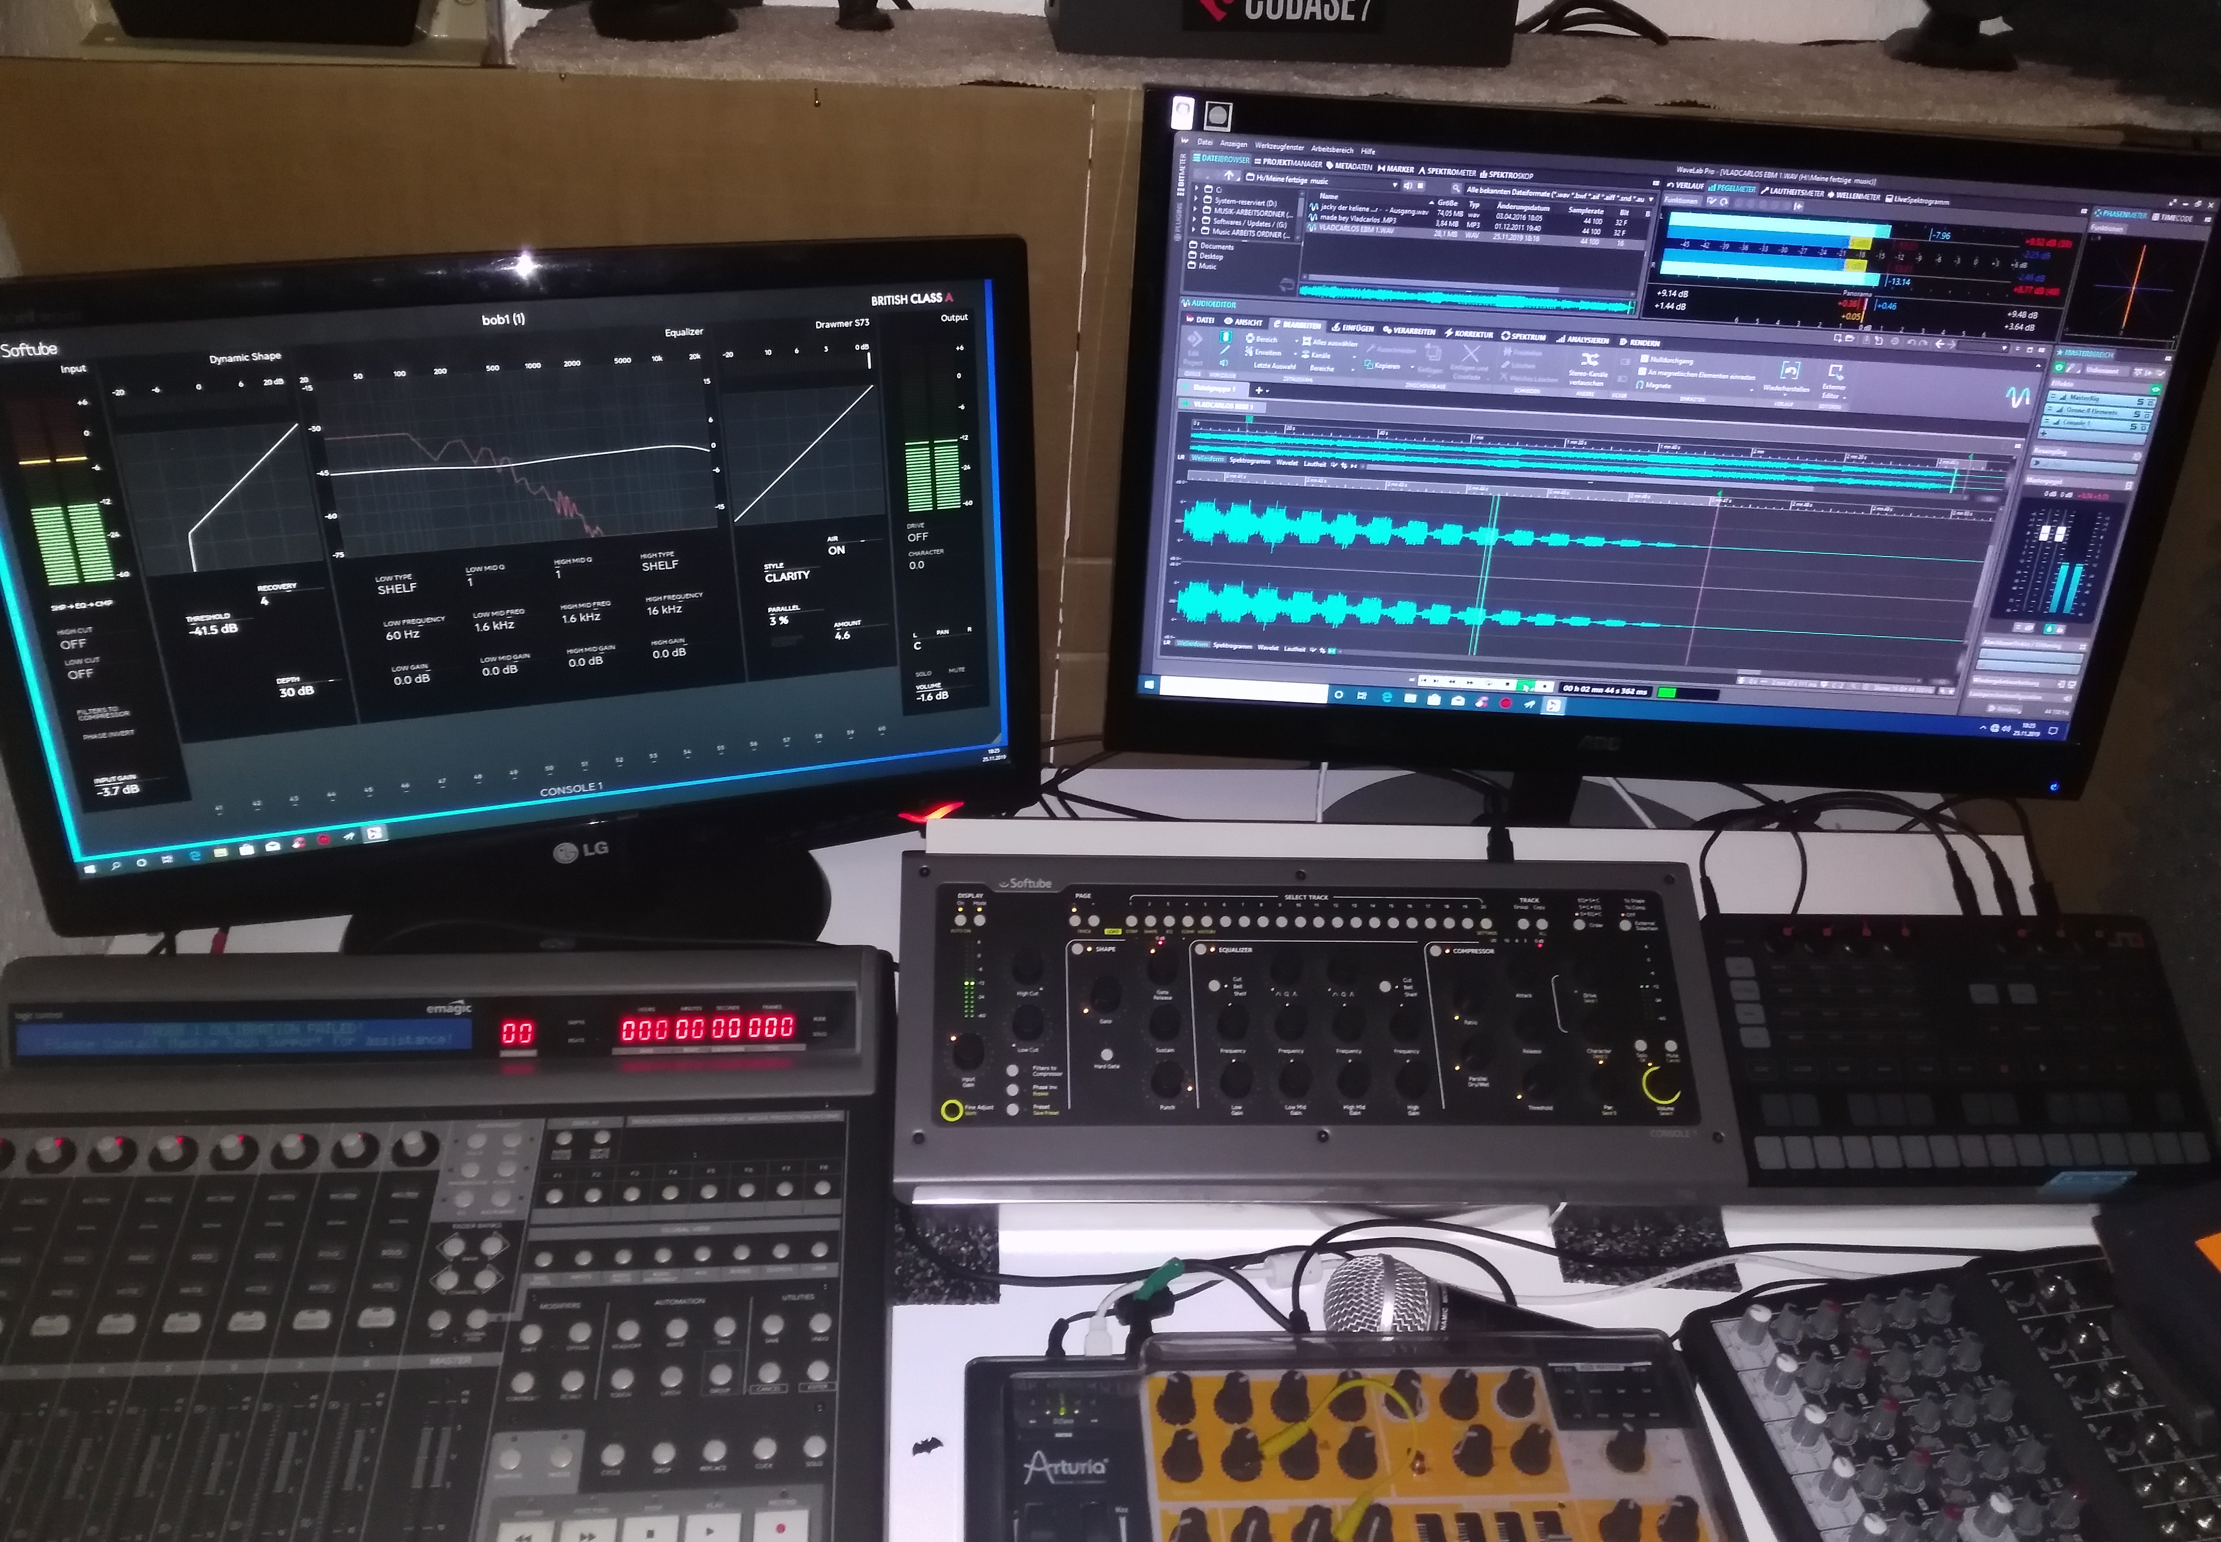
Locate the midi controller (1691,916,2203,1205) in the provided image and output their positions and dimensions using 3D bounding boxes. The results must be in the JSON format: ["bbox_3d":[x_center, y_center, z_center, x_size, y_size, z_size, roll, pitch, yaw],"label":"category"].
[{"bbox_3d":[0.465,0.151,0.985,0.256,0.044,0.150,0,59,-3],"label":"midi controller"}]

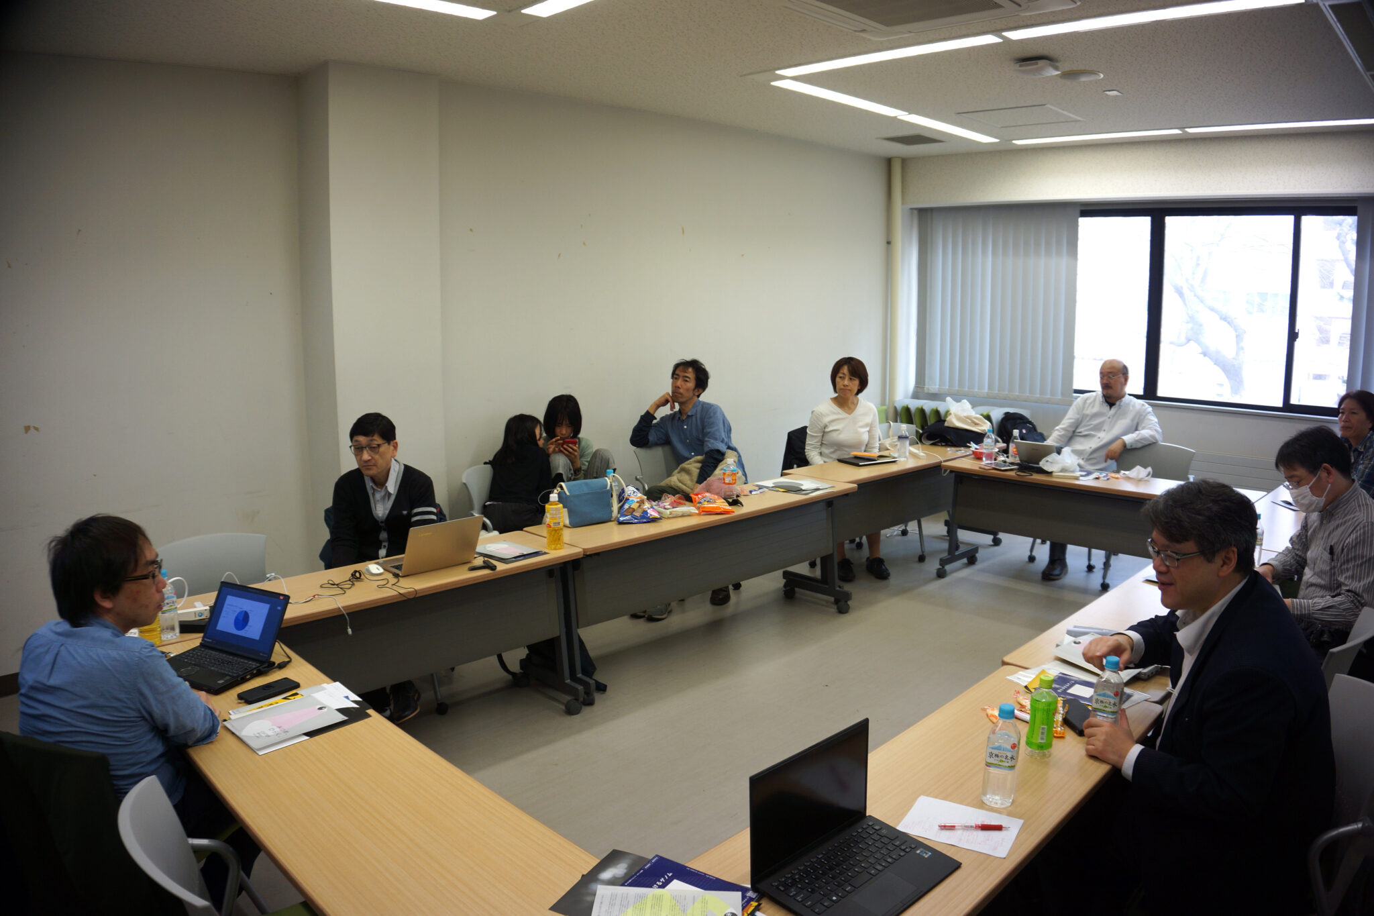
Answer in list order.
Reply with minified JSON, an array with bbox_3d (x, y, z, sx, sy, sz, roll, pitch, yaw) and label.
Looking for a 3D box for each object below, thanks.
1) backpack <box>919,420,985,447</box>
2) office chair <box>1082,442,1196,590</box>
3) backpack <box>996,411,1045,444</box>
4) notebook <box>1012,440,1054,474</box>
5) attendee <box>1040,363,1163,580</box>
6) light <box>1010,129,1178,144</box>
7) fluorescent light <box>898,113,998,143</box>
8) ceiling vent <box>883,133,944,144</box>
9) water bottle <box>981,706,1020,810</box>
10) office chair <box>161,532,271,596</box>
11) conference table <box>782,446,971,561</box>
[{"bbox_3d":[1.834,-0.181,6.268,0.430,0.200,0.290,8,12,36],"label":"backpack"},{"bbox_3d":[2.764,0.350,5.594,0.560,0.820,0.580,4,10,19],"label":"office chair"},{"bbox_3d":[2.286,-0.074,6.251,0.320,0.460,0.240,-2,10,-15],"label":"backpack"},{"bbox_3d":[2.069,-0.020,5.412,0.260,0.165,0.260,7,12,34],"label":"notebook"},{"bbox_3d":[2.564,0.062,5.679,0.680,1.300,0.860,7,12,34],"label":"attendee"},{"bbox_3d":[2.628,-2.093,5.925,0.140,0.050,1.230,-9,13,-43],"label":"light"},{"bbox_3d":[1.648,-2.066,5.708,0.120,0.060,1.200,11,15,43],"label":"fluorescent light"},{"bbox_3d":[1.665,-2.322,6.674,0.310,0.030,0.350,10,14,44],"label":"ceiling vent"},{"bbox_3d":[0.601,0.567,1.750,0.066,0.207,0.066,10,13,44],"label":"water bottle"},{"bbox_3d":[-1.597,0.728,3.168,0.560,0.810,0.570,10,14,44],"label":"office chair"},{"bbox_3d":[1.340,0.337,5.749,1.800,0.700,0.450,-10,15,-43],"label":"conference table"}]

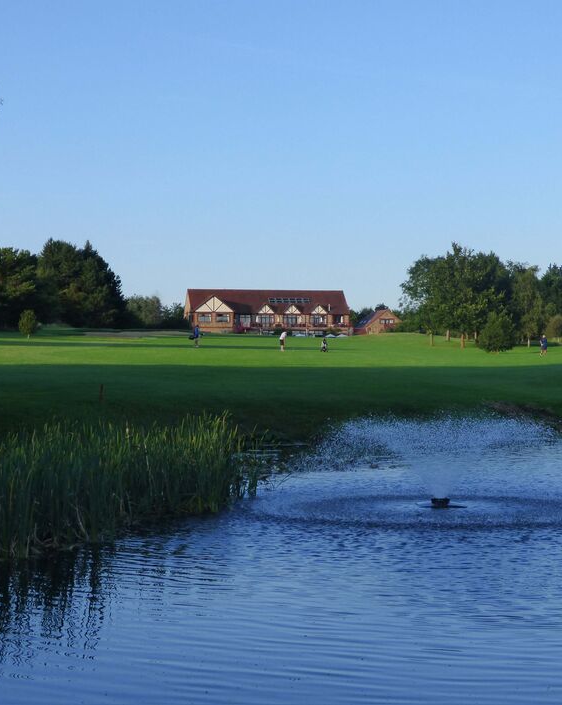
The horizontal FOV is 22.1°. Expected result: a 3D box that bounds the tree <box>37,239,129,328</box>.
[{"bbox_3d":[-28.200,-9.760,205.000,13.530,12.960,12.500,0,0,0],"label":"tree"}]

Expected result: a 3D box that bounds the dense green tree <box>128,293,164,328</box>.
[{"bbox_3d":[-23.070,-6.810,245.000,6.810,6.130,6.500,0,0,0],"label":"dense green tree"}]

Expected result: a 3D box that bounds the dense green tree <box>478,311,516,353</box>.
[{"bbox_3d":[19.170,-1.850,128.000,3.380,3.780,3.400,0,0,0],"label":"dense green tree"}]

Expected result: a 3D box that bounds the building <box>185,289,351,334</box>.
[{"bbox_3d":[-2.500,-7.000,248.000,26.800,7.800,13.000,0,0,-9],"label":"building"}]

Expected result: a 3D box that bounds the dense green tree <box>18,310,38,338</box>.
[{"bbox_3d":[-30.360,-3.320,172.000,2.510,3.410,2.500,0,0,0],"label":"dense green tree"}]

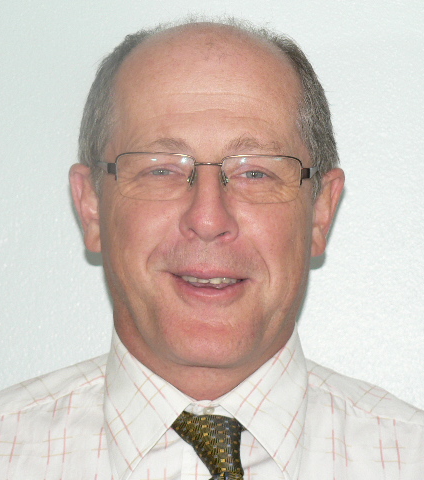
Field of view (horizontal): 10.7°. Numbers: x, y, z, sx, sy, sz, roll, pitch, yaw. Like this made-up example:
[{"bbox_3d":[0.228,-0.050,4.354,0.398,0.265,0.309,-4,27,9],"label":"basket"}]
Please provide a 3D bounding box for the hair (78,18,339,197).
[{"bbox_3d":[-0.003,-0.083,1.640,0.186,0.165,0.185,2,-3,-1],"label":"hair"}]

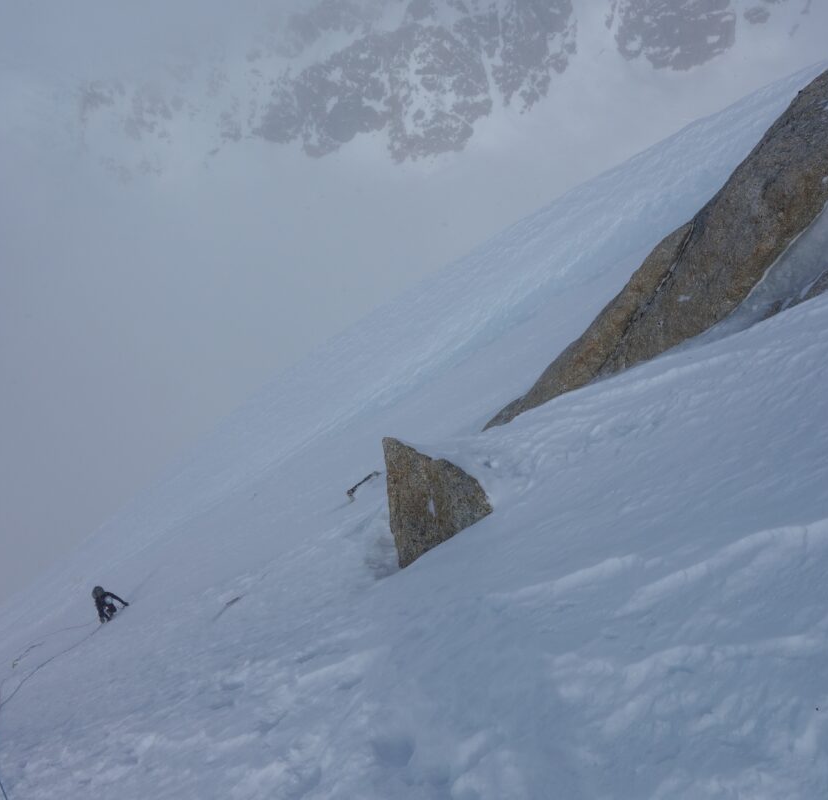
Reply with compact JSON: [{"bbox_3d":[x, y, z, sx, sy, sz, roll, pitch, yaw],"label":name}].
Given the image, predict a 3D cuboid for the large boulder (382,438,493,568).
[{"bbox_3d":[0.218,0.907,8.247,1.000,1.100,0.800,5,34,7],"label":"large boulder"}]

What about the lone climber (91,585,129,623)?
[{"bbox_3d":[-7.281,4.869,22.345,0.700,1.150,0.700,28,43,35],"label":"lone climber"}]

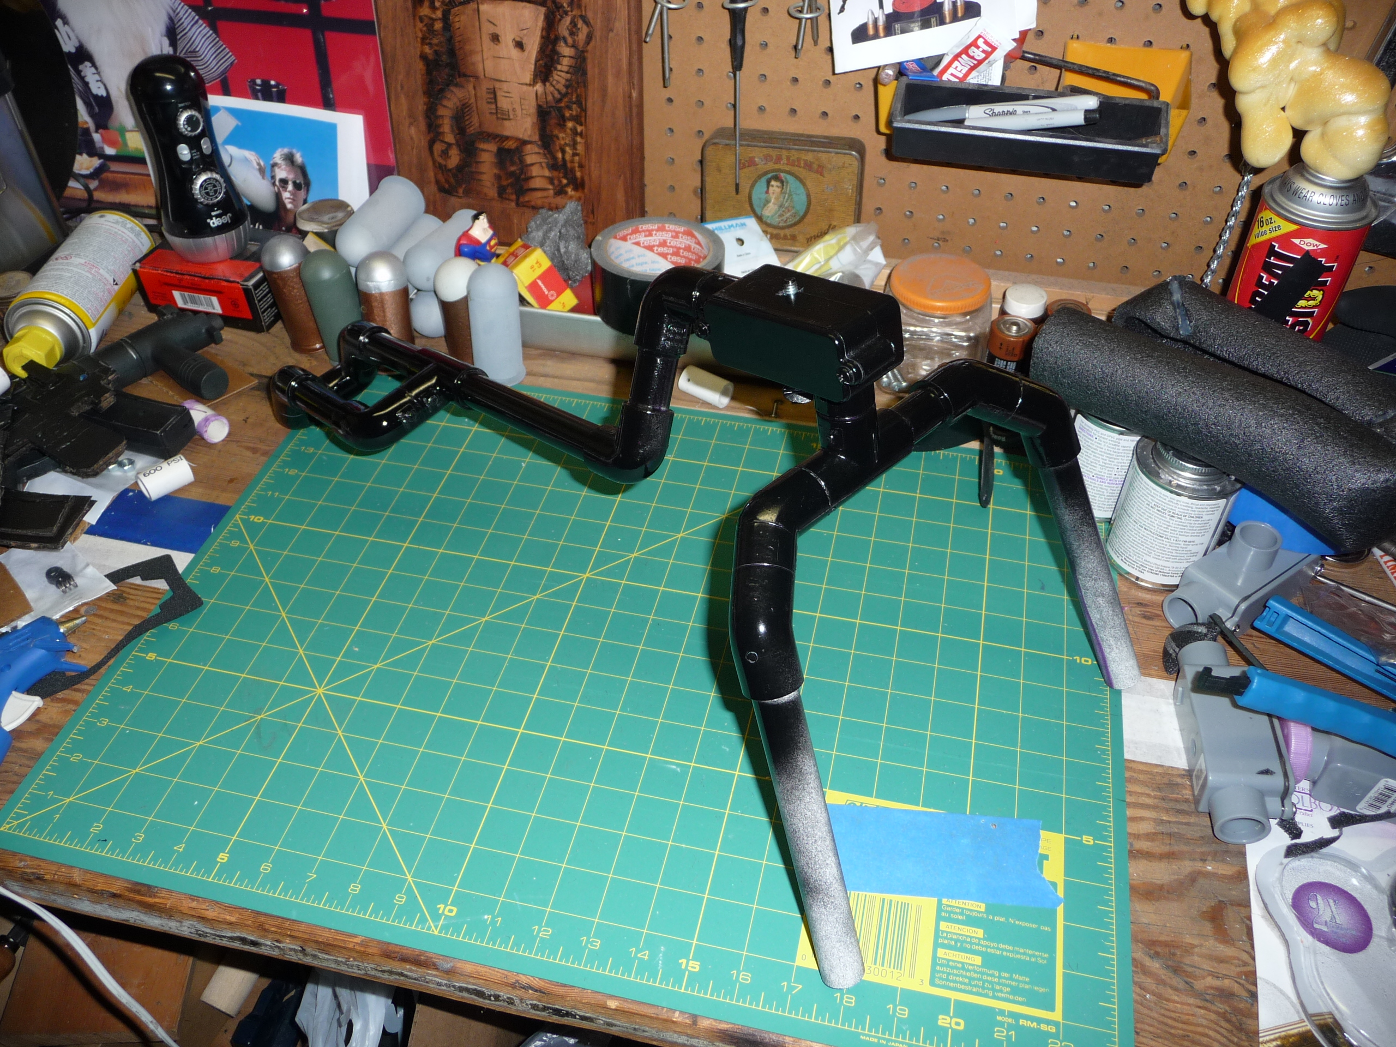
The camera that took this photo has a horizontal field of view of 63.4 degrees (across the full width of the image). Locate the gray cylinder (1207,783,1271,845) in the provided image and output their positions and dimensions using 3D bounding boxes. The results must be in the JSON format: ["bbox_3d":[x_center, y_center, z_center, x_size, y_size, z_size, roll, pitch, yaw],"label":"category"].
[{"bbox_3d":[0.284,0.152,0.591,0.029,0.029,0.024,5,44,6],"label":"gray cylinder"}]

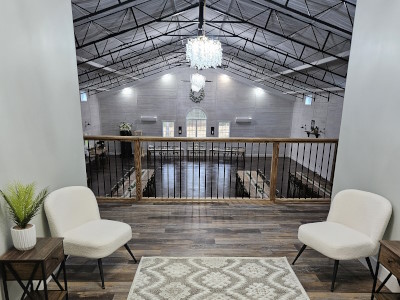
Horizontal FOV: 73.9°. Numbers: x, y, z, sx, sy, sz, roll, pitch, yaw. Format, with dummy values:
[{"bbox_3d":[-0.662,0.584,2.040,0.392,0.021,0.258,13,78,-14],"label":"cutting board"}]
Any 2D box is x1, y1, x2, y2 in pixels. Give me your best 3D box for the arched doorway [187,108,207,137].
[{"bbox_3d":[-0.251,-1.918,20.228,1.545,2.511,0.200,1,12,0],"label":"arched doorway"}]

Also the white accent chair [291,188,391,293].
[{"bbox_3d":[1.332,0.827,2.539,0.630,0.760,0.530,-5,13,-28],"label":"white accent chair"}]

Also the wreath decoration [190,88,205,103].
[{"bbox_3d":[-0.185,-4.023,19.694,1.111,1.111,0.220,1,12,0],"label":"wreath decoration"}]

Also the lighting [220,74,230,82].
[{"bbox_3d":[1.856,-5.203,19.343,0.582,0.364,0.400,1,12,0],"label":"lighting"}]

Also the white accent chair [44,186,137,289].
[{"bbox_3d":[-1.008,0.788,2.549,0.630,0.760,0.530,7,13,27],"label":"white accent chair"}]

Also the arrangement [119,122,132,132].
[{"bbox_3d":[-5.405,-1.632,19.283,0.907,0.725,0.800,1,12,0],"label":"arrangement"}]

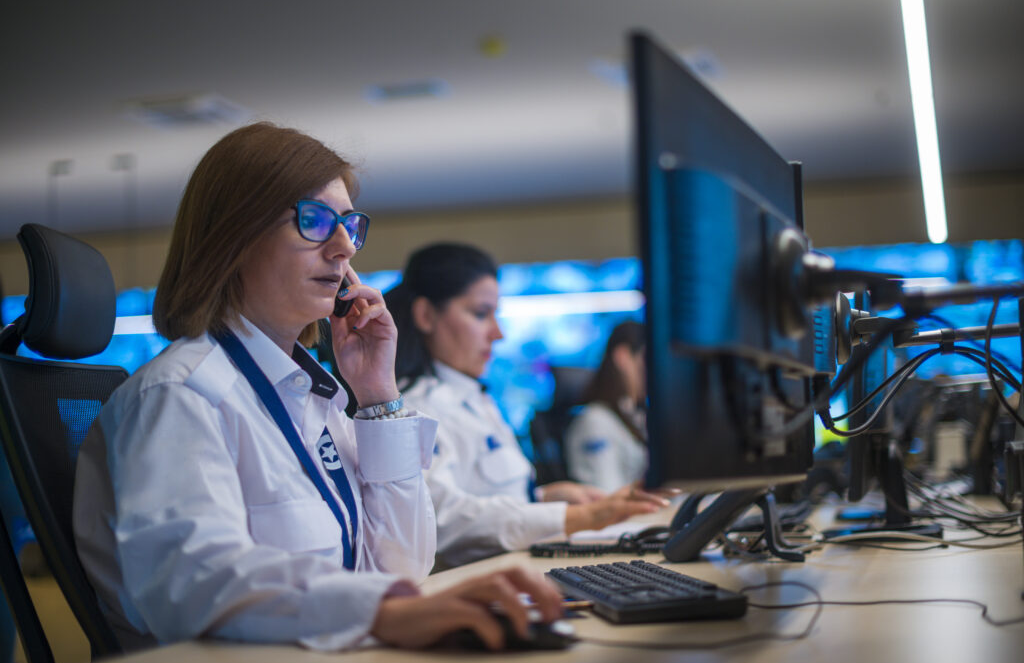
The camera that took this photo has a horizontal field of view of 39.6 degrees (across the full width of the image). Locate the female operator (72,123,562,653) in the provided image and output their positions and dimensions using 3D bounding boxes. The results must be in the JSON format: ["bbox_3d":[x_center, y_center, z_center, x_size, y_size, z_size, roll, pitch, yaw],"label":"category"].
[{"bbox_3d":[-0.133,0.402,1.561,0.640,1.300,0.620,-3,-5,18],"label":"female operator"}]

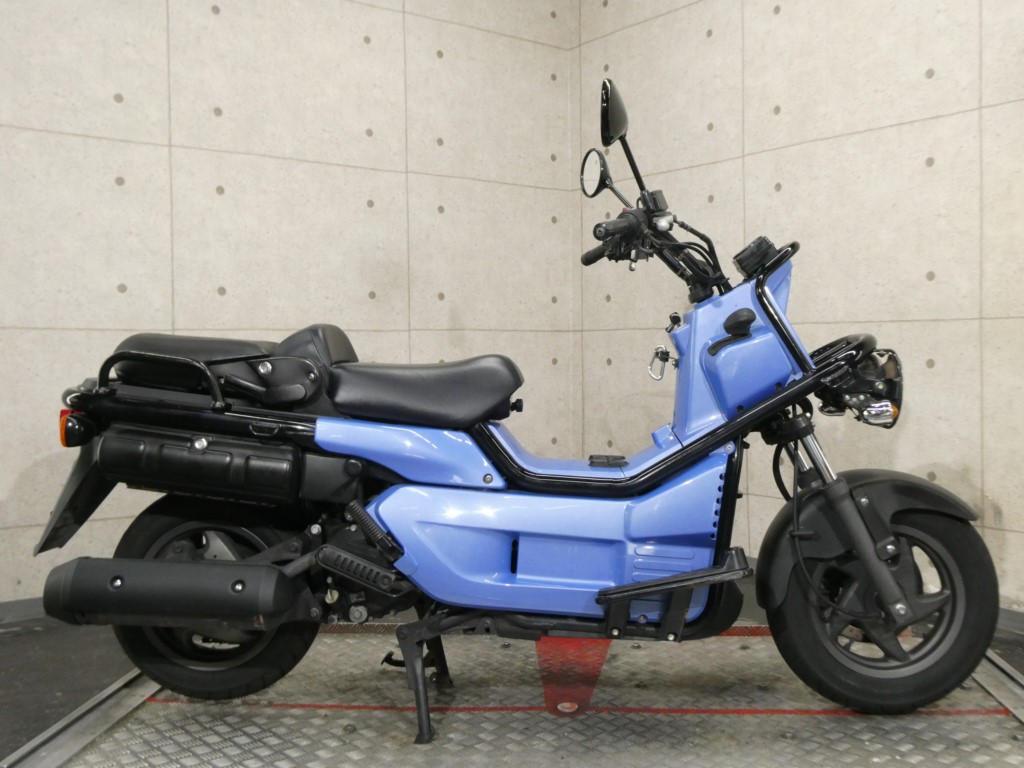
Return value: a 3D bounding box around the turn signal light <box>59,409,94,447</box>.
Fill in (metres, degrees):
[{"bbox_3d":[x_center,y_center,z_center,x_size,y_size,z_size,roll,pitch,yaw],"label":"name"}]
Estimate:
[{"bbox_3d":[-0.893,0.096,2.128,0.078,0.072,0.085,-1,2,2],"label":"turn signal light"}]

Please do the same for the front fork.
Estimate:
[{"bbox_3d":[0.716,0.305,2.229,0.075,0.450,0.225,-29,4,-3],"label":"front fork"}]

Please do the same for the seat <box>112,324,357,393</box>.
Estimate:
[{"bbox_3d":[-0.616,-0.060,2.312,0.540,0.150,0.280,0,2,4],"label":"seat"}]

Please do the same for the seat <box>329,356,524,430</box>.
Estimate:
[{"bbox_3d":[-0.171,0.014,2.284,0.400,0.155,0.310,0,2,4],"label":"seat"}]

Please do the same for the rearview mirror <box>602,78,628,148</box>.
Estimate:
[{"bbox_3d":[0.188,-0.496,1.902,0.048,0.125,0.125,1,2,20],"label":"rearview mirror"}]

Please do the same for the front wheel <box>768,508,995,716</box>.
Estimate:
[{"bbox_3d":[0.803,0.463,2.240,0.502,0.502,0.115,-1,2,-4],"label":"front wheel"}]

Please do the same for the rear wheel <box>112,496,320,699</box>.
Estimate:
[{"bbox_3d":[-0.664,0.469,2.337,0.487,0.487,0.130,0,2,4],"label":"rear wheel"}]

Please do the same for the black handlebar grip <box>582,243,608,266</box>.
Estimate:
[{"bbox_3d":[0.222,-0.317,2.527,0.038,0.038,0.125,-1,-10,-29],"label":"black handlebar grip"}]

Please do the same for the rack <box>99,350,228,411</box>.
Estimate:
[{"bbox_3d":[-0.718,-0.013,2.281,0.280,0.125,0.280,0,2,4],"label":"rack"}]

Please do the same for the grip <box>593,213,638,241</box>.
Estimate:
[{"bbox_3d":[0.200,-0.298,1.962,0.038,0.038,0.125,1,16,34],"label":"grip"}]

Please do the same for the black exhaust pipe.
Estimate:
[{"bbox_3d":[-0.688,0.426,2.106,0.520,0.143,0.145,1,2,2],"label":"black exhaust pipe"}]

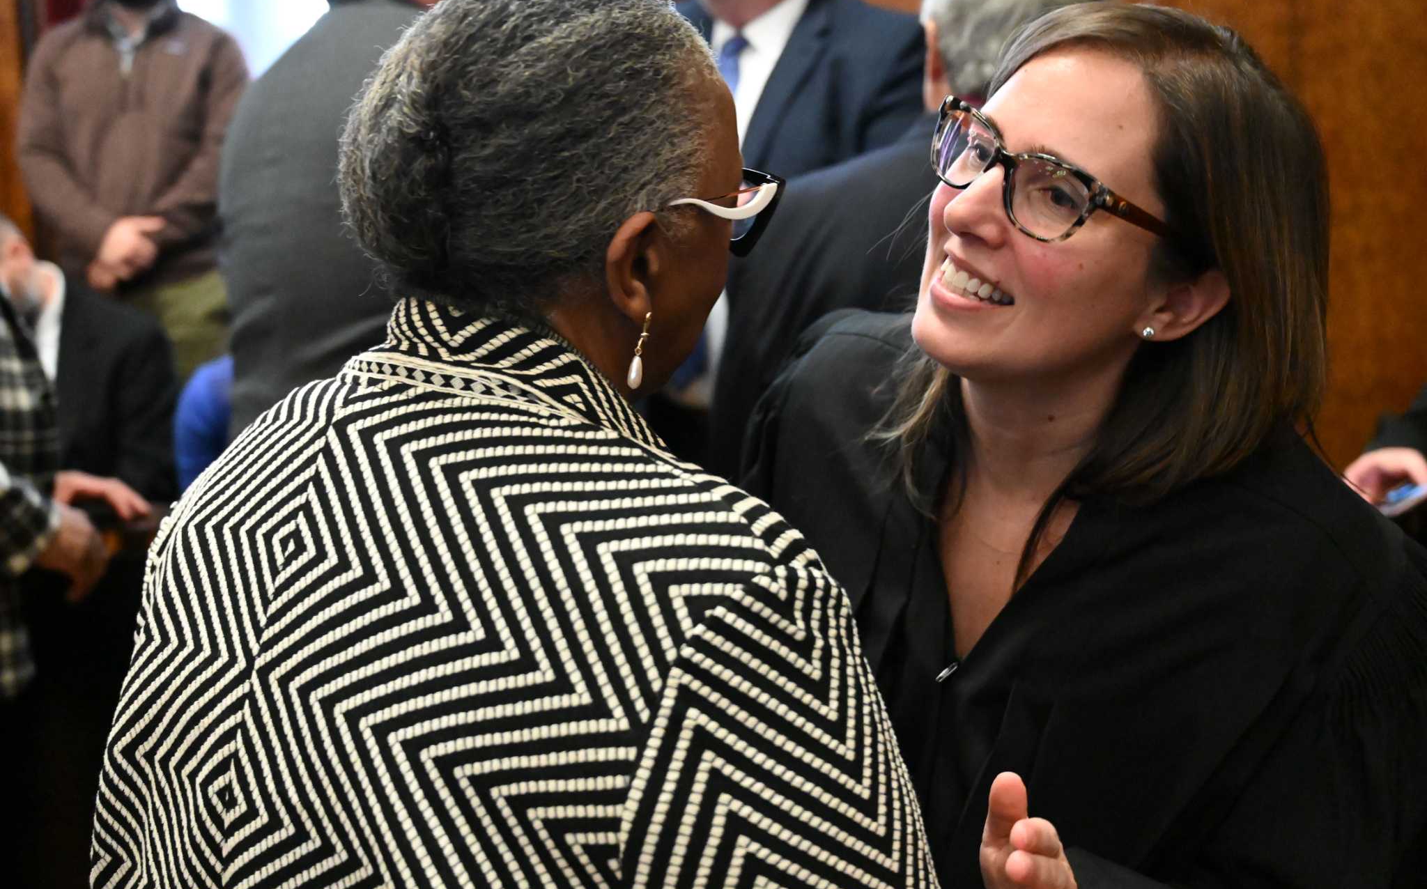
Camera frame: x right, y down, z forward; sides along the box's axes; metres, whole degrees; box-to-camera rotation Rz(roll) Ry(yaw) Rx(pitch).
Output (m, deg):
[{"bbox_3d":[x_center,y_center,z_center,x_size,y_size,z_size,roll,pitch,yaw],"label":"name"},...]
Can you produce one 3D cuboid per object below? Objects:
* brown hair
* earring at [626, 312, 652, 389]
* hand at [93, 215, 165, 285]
[{"bbox_3d":[0.229,-0.083,1.000,0.235,0.335,0.220,4,16,-43],"label":"brown hair"},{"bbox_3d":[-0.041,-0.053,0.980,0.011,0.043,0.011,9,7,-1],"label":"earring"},{"bbox_3d":[-1.274,-0.424,3.800,0.150,0.150,0.100,0,10,-6],"label":"hand"}]

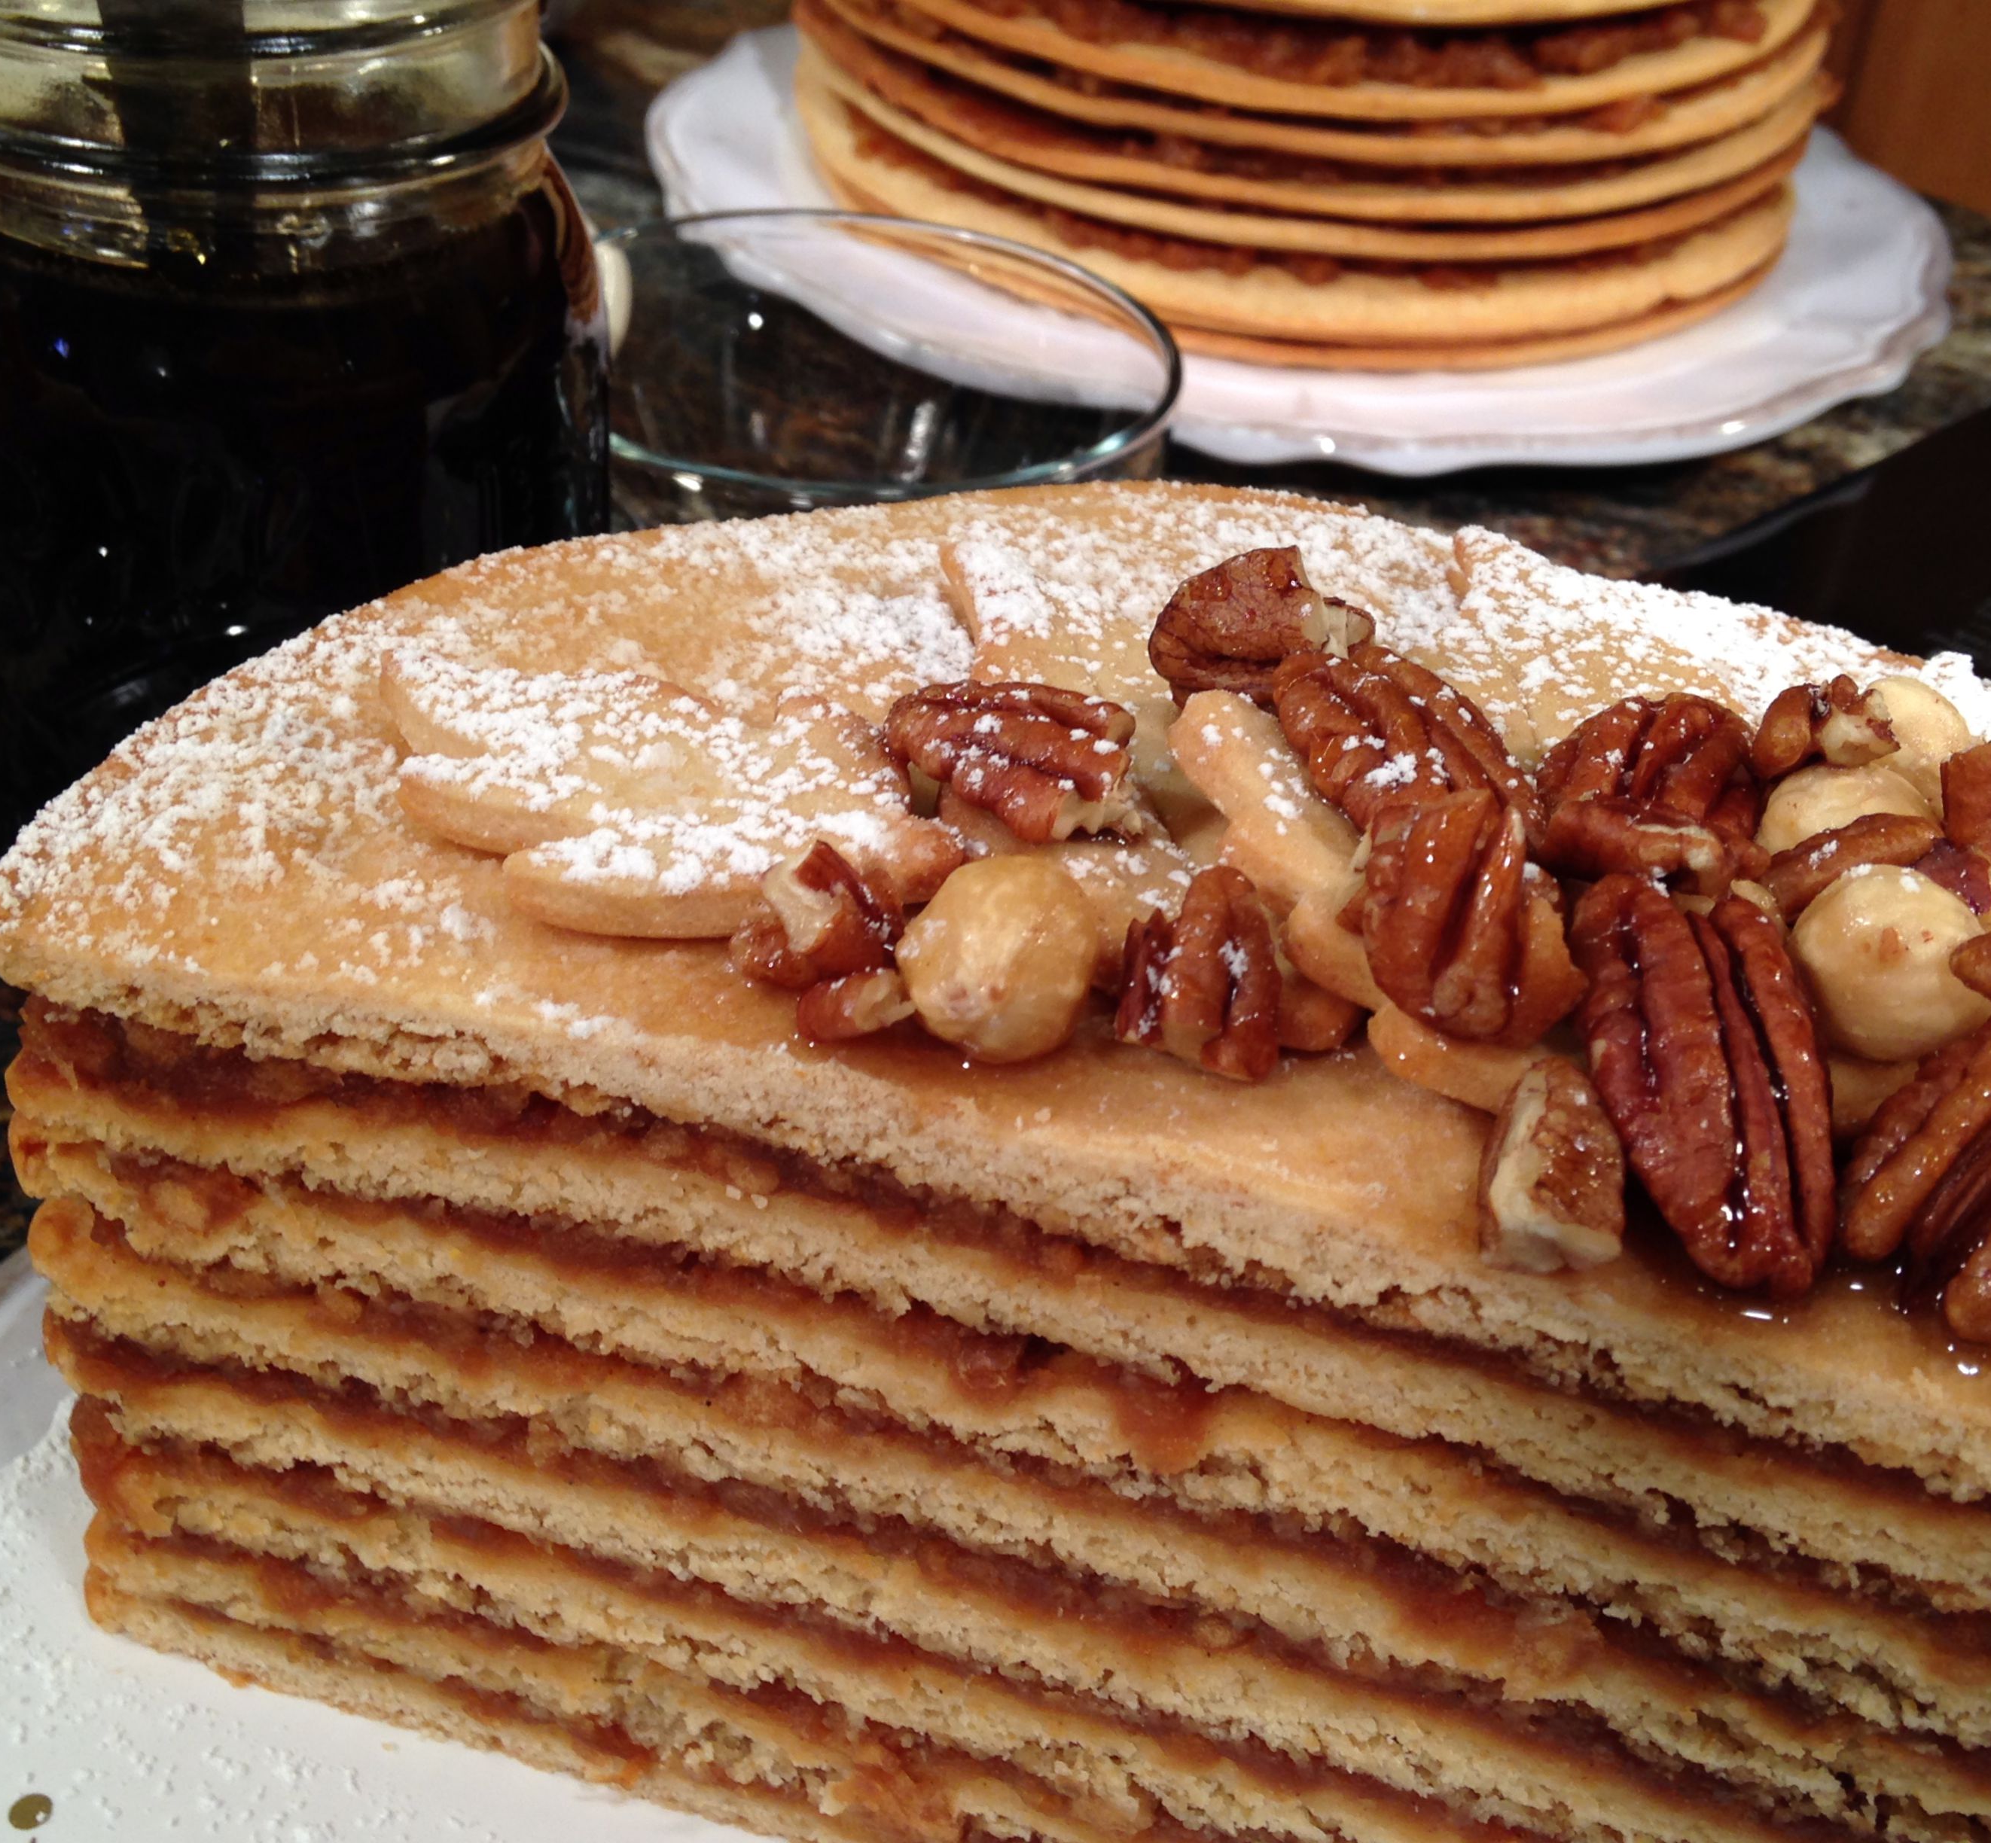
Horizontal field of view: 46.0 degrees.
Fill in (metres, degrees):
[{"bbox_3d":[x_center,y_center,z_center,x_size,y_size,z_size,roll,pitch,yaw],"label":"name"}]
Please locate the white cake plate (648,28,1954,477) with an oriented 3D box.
[{"bbox_3d":[0.065,-0.155,0.522,0.284,0.024,0.284,7,37,0],"label":"white cake plate"}]

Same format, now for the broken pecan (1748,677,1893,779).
[{"bbox_3d":[0.068,-0.016,0.193,0.014,0.008,0.009,-13,41,-23],"label":"broken pecan"}]

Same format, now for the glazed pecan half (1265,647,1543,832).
[{"bbox_3d":[0.031,-0.013,0.179,0.015,0.011,0.026,-18,44,-29],"label":"glazed pecan half"}]

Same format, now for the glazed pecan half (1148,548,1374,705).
[{"bbox_3d":[0.023,-0.025,0.199,0.018,0.012,0.014,1,38,-8],"label":"glazed pecan half"}]

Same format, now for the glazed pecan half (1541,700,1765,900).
[{"bbox_3d":[0.050,-0.010,0.180,0.017,0.012,0.019,14,41,9],"label":"glazed pecan half"}]

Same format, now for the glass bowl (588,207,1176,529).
[{"bbox_3d":[-0.025,-0.070,0.377,0.103,0.050,0.103,4,37,-3],"label":"glass bowl"}]

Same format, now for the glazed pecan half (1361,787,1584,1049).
[{"bbox_3d":[0.033,-0.001,0.161,0.015,0.010,0.021,8,55,2],"label":"glazed pecan half"}]

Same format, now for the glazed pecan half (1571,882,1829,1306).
[{"bbox_3d":[0.047,0.010,0.155,0.015,0.011,0.032,-2,52,-11],"label":"glazed pecan half"}]

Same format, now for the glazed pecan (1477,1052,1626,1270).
[{"bbox_3d":[0.035,0.016,0.148,0.009,0.011,0.013,11,38,6],"label":"glazed pecan"}]

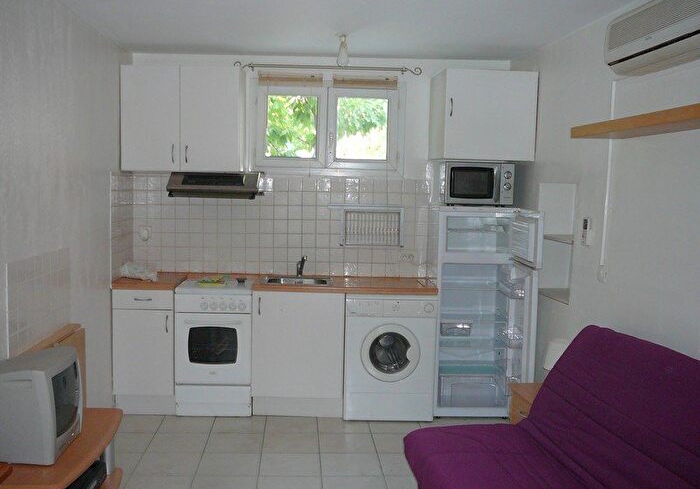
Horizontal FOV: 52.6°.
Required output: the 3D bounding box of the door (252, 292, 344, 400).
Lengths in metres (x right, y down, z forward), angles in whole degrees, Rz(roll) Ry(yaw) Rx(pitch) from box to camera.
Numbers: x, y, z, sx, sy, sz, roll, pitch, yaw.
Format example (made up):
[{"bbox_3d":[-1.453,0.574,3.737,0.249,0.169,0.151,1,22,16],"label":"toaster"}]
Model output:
[{"bbox_3d":[-0.341,0.681,4.747,0.605,0.716,0.023,1,4,-4],"label":"door"}]

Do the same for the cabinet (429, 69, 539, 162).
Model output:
[{"bbox_3d":[0.905,-0.871,4.894,0.605,0.580,0.557,1,6,-4],"label":"cabinet"}]

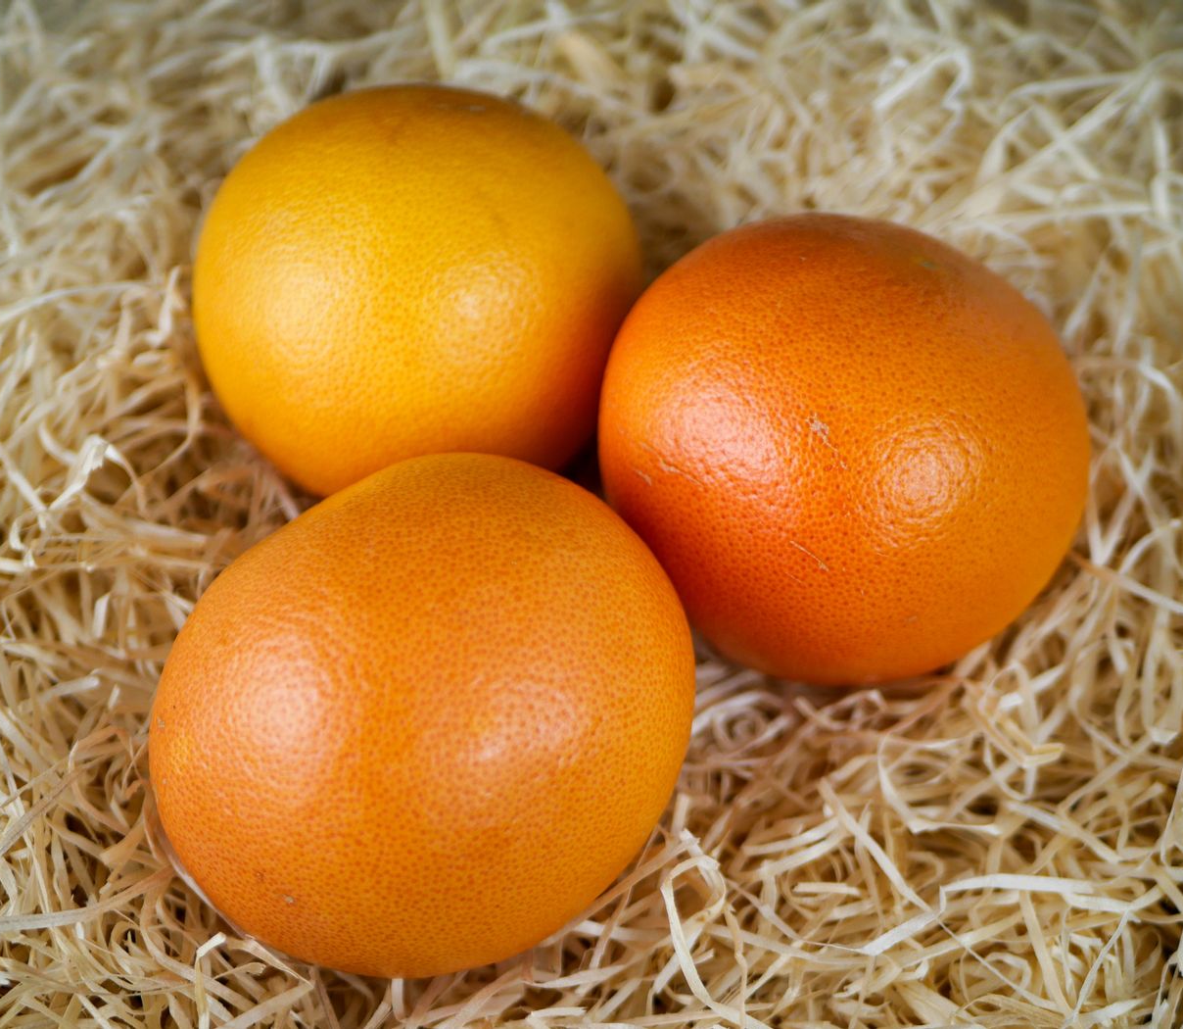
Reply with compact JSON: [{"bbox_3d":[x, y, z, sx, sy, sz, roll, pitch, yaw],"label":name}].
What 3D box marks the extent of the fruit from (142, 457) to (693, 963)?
[{"bbox_3d":[-0.033,0.039,0.385,0.106,0.100,0.103,0,52,0],"label":"fruit"}]

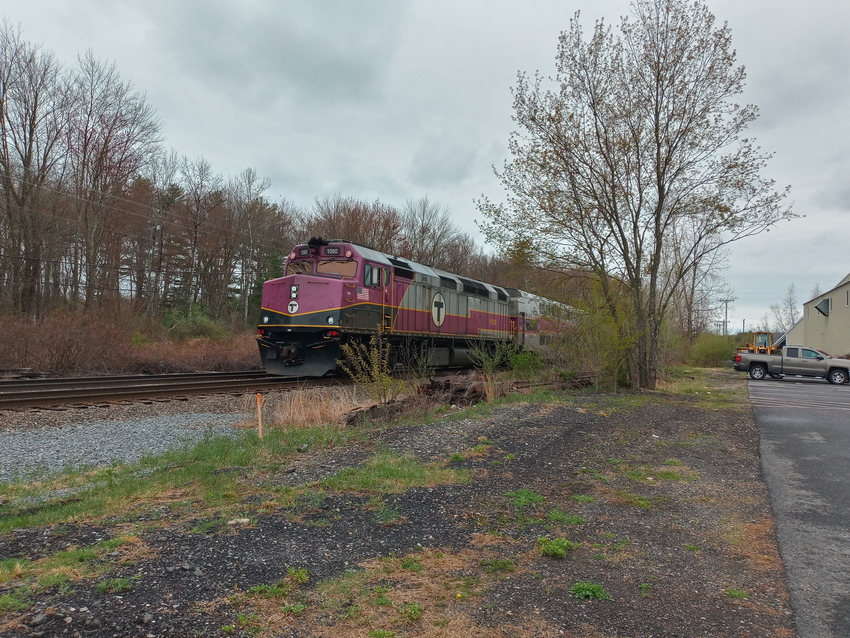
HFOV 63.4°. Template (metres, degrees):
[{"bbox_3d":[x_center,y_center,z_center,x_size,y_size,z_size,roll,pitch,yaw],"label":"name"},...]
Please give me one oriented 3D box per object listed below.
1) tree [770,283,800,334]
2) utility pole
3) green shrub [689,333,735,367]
[{"bbox_3d":[52.421,0.393,100.000,4.500,11.400,4.400,-1,-3,27],"label":"tree"},{"bbox_3d":[50.991,1.771,116.000,2.450,9.900,0.300,-1,-3,22],"label":"utility pole"},{"bbox_3d":[25.920,2.777,62.000,4.300,3.100,3.800,-1,-3,23],"label":"green shrub"}]

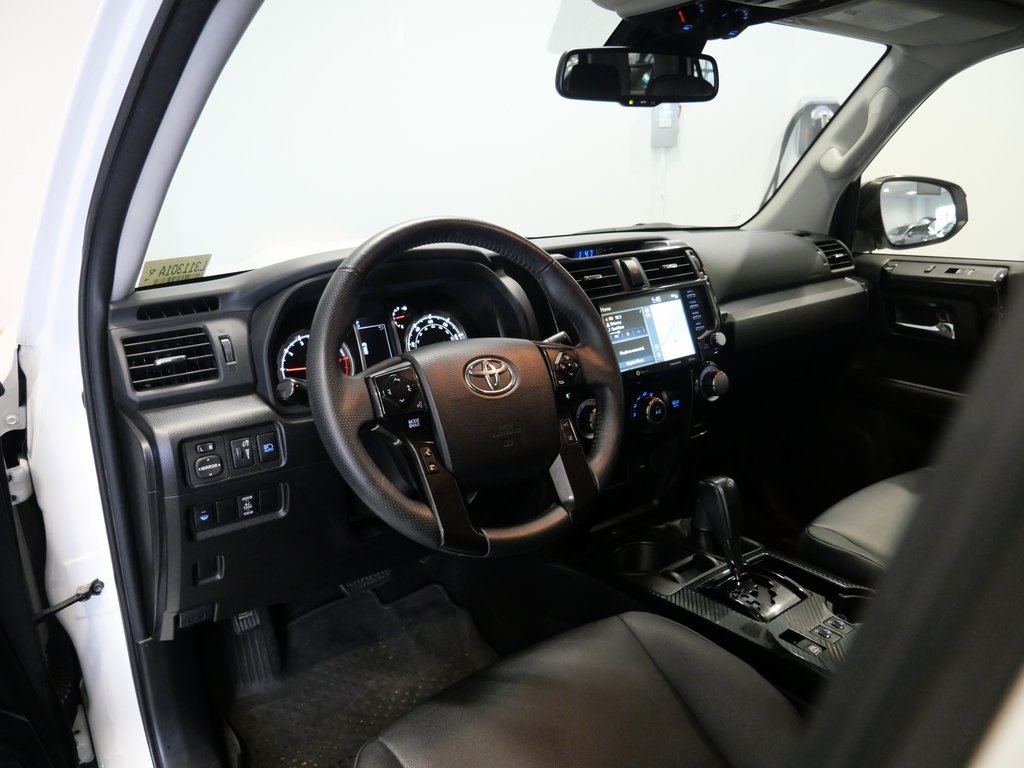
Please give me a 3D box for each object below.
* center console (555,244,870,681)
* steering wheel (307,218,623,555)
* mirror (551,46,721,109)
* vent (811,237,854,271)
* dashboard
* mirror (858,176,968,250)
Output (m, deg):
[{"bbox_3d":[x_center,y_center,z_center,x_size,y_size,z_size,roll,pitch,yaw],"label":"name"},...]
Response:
[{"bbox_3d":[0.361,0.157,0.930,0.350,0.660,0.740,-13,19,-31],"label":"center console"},{"bbox_3d":[-0.045,0.001,0.816,0.385,0.385,0.100,-9,-9,-31],"label":"steering wheel"},{"bbox_3d":[0.174,-0.439,1.020,0.255,0.075,0.045,-8,14,-19],"label":"mirror"},{"bbox_3d":[0.679,-0.270,1.518,0.100,0.073,0.042,-13,-6,-31],"label":"vent"},{"bbox_3d":[0.087,-0.072,1.285,1.460,0.460,0.490,-13,19,-31],"label":"dashboard"},{"bbox_3d":[0.938,-0.407,1.696,0.245,0.180,0.140,-7,16,-14],"label":"mirror"}]

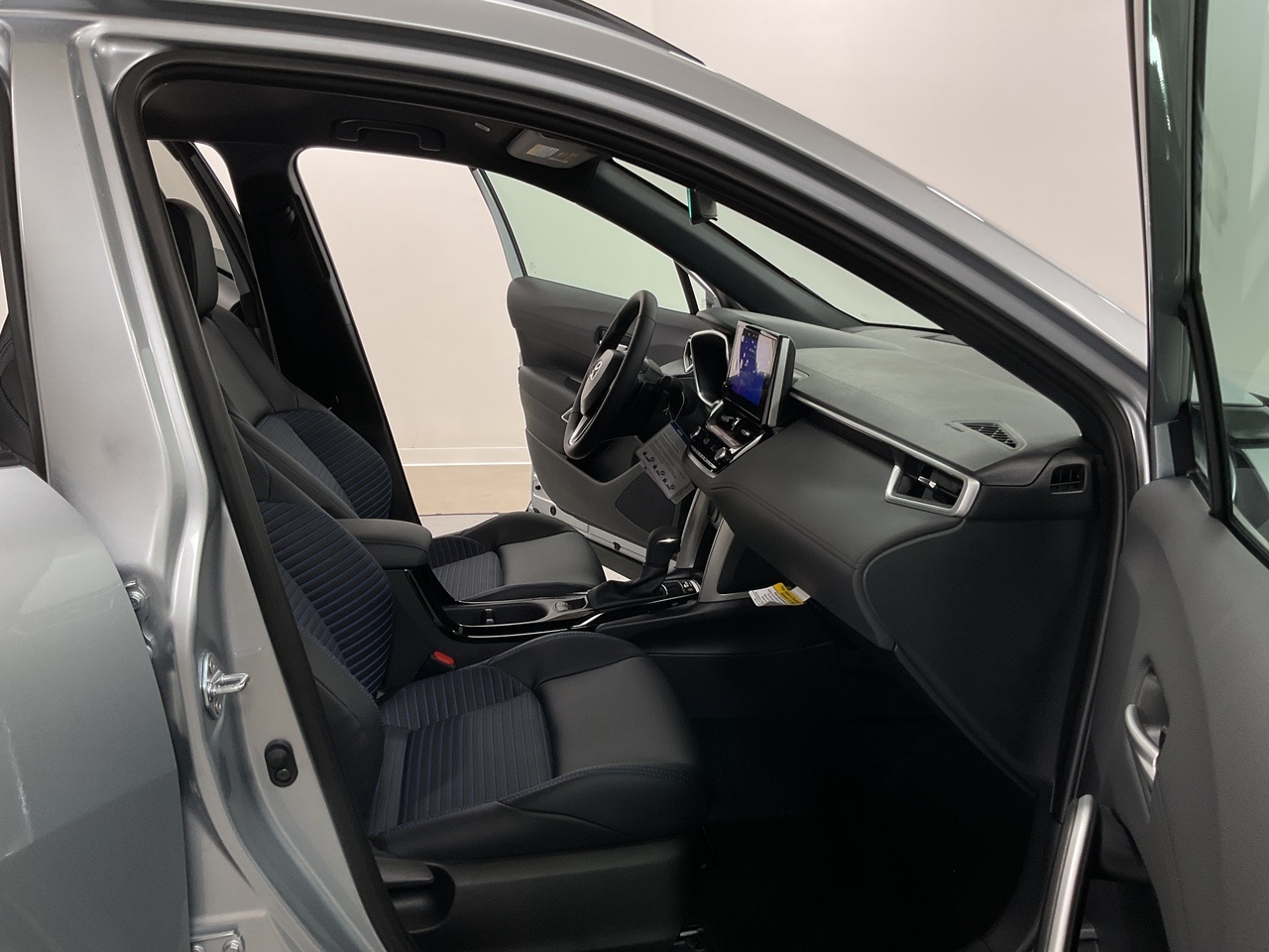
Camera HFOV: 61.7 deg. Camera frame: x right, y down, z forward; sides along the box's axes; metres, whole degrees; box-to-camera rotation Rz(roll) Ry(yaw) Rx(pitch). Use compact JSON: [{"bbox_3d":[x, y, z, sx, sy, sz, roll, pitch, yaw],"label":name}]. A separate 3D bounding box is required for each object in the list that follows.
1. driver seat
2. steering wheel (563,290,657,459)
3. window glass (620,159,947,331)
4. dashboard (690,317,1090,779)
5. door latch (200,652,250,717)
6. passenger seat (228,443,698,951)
[{"bbox_3d":[-0.505,-0.080,2.111,0.880,0.910,0.540,-2,14,-9],"label":"driver seat"},{"bbox_3d":[-0.036,-0.198,2.160,0.100,0.370,0.370,24,8,-14],"label":"steering wheel"},{"bbox_3d":[0.375,-0.396,1.807,0.860,0.120,1.380,27,8,-15],"label":"window glass"},{"bbox_3d":[0.402,-0.023,1.902,0.570,0.470,1.420,-2,14,-9],"label":"dashboard"},{"bbox_3d":[-0.379,0.194,0.989,0.042,0.062,0.042,1,14,2],"label":"door latch"},{"bbox_3d":[-0.354,0.112,1.432,0.870,0.960,0.540,-2,14,-9],"label":"passenger seat"}]

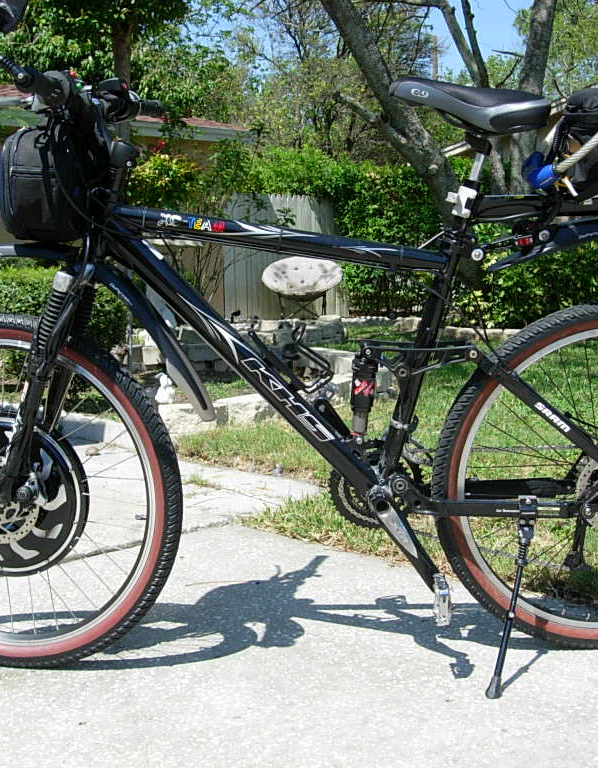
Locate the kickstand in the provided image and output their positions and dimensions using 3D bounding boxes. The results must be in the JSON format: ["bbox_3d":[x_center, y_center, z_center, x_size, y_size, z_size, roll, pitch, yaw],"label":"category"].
[{"bbox_3d":[0.373,0.370,1.971,0.035,0.355,0.045,13,-19,3],"label":"kickstand"}]

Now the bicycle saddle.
[{"bbox_3d":[0.291,-0.478,1.942,0.268,0.080,0.150,4,12,-3],"label":"bicycle saddle"}]

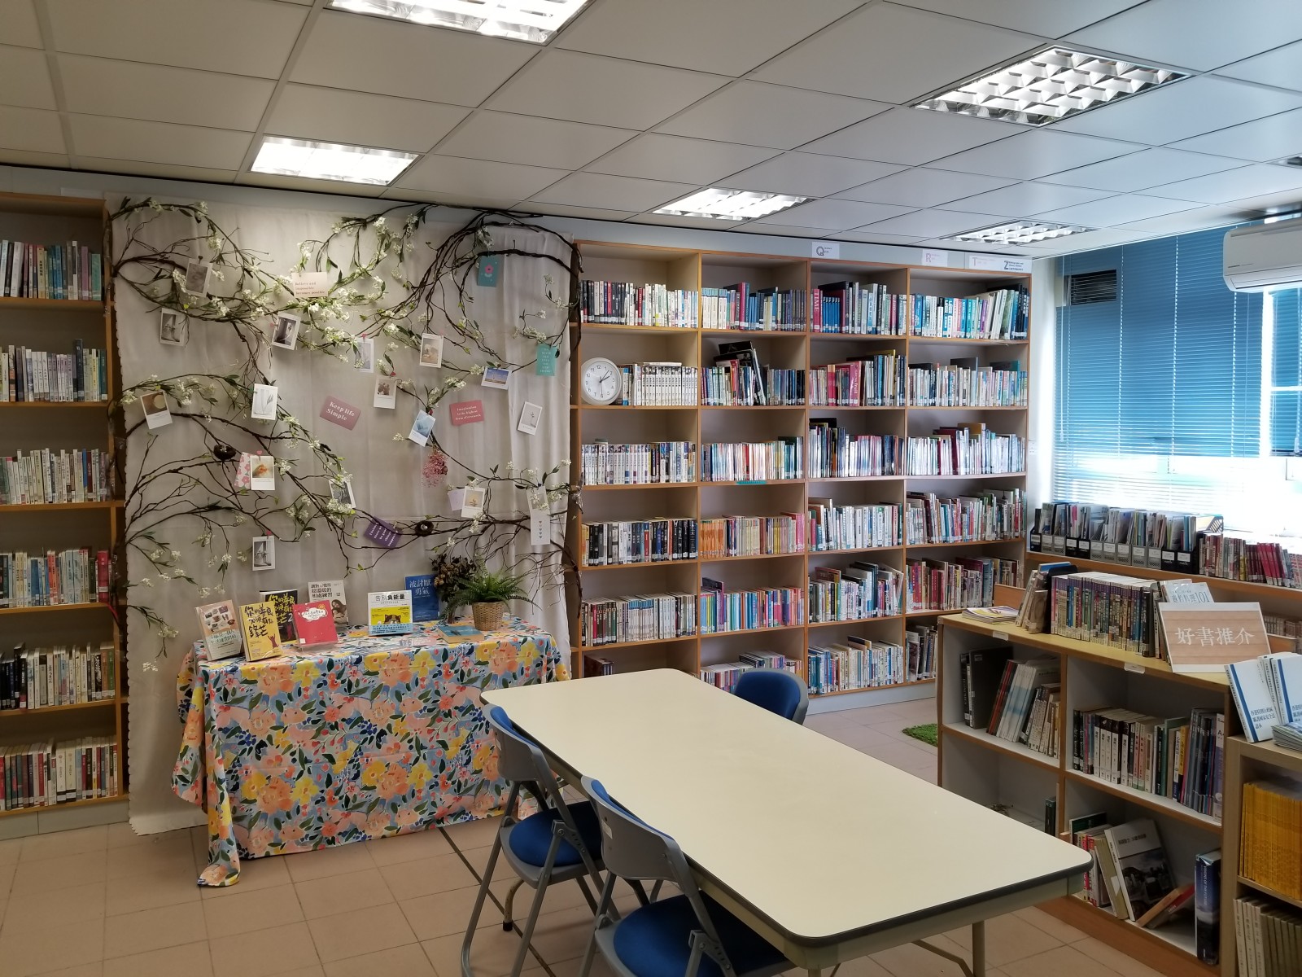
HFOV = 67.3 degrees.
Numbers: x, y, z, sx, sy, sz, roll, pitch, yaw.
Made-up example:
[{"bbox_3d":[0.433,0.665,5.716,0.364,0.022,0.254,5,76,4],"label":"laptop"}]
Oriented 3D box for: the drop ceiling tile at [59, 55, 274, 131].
[{"bbox_3d":[-1.496,-1.209,3.031,0.600,0.016,0.600,-3,5,-27],"label":"drop ceiling tile"}]

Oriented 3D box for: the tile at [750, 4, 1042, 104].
[{"bbox_3d":[0.674,-1.201,2.749,0.600,0.016,0.600,-3,5,-27],"label":"tile"}]

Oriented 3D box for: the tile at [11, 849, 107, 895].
[{"bbox_3d":[-2.187,1.426,3.628,0.300,0.010,0.300,-3,5,-27],"label":"tile"}]

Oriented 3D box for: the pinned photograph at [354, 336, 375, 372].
[{"bbox_3d":[-1.289,-0.599,4.390,0.088,0.149,0.004,0,4,-26],"label":"pinned photograph"}]

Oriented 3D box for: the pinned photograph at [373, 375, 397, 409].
[{"bbox_3d":[-1.191,-0.430,4.385,0.094,0.146,0.005,2,3,-25],"label":"pinned photograph"}]

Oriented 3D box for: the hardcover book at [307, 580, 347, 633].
[{"bbox_3d":[-1.417,0.511,4.288,0.148,0.208,0.019,-2,-20,-24],"label":"hardcover book"}]

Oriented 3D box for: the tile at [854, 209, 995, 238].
[{"bbox_3d":[1.479,-1.386,5.109,0.595,0.016,0.595,-3,5,-26],"label":"tile"}]

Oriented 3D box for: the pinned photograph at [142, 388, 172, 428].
[{"bbox_3d":[-2.026,-0.321,4.018,0.096,0.137,0.006,-14,10,-25],"label":"pinned photograph"}]

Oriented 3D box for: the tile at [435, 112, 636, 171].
[{"bbox_3d":[-0.415,-1.250,3.516,0.595,0.016,0.595,-3,5,-26],"label":"tile"}]

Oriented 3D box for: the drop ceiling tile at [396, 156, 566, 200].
[{"bbox_3d":[-0.695,-1.293,4.072,0.590,0.018,0.590,-2,4,-24],"label":"drop ceiling tile"}]

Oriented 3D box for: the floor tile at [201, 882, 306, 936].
[{"bbox_3d":[-1.371,1.462,3.379,0.303,0.010,0.303,-3,5,-26],"label":"floor tile"}]

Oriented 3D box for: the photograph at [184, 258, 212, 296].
[{"bbox_3d":[-1.885,-0.874,4.075,0.085,0.138,0.004,10,0,-27],"label":"photograph"}]

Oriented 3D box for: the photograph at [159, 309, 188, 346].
[{"bbox_3d":[-1.960,-0.662,4.016,0.094,0.148,0.005,-2,4,-24],"label":"photograph"}]

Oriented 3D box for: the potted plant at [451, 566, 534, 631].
[{"bbox_3d":[-0.741,0.502,4.514,0.370,0.280,0.350,0,5,0],"label":"potted plant"}]

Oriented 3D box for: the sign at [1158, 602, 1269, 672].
[{"bbox_3d":[1.703,0.449,2.947,0.297,0.210,0.015,0,-23,3],"label":"sign"}]

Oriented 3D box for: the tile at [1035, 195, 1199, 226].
[{"bbox_3d":[2.280,-1.367,4.817,0.595,0.016,0.595,-3,5,-26],"label":"tile"}]

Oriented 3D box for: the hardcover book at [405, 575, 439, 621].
[{"bbox_3d":[-1.056,0.513,4.530,0.148,0.210,0.020,-3,-5,-30],"label":"hardcover book"}]

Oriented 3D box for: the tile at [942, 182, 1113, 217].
[{"bbox_3d":[1.741,-1.339,4.561,0.590,0.018,0.590,-2,4,-24],"label":"tile"}]

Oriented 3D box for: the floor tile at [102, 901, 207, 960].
[{"bbox_3d":[-1.648,1.473,3.252,0.303,0.010,0.303,-3,5,-26],"label":"floor tile"}]

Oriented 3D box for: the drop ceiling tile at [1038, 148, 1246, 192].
[{"bbox_3d":[2.008,-1.303,4.021,0.595,0.016,0.595,-3,5,-26],"label":"drop ceiling tile"}]

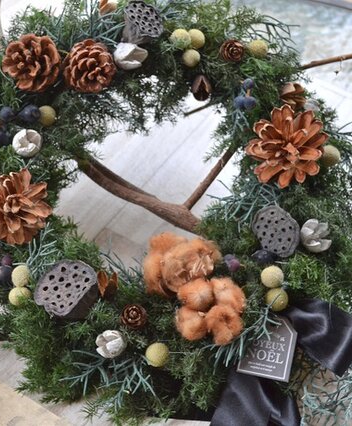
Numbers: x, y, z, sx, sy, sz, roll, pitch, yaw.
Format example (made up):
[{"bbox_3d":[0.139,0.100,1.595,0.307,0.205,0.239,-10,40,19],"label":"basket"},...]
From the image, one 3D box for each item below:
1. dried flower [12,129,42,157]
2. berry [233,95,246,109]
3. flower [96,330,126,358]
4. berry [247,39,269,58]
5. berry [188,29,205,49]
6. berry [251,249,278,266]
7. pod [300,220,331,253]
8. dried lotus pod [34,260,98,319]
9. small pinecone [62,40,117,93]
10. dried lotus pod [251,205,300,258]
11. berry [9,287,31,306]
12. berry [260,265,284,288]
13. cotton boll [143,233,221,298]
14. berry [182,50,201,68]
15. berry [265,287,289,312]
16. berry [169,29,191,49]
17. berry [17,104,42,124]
[{"bbox_3d":[-0.115,-0.055,0.746,0.022,0.022,0.022,1,52,-1],"label":"dried flower"},{"bbox_3d":[0.050,-0.088,0.755,0.011,0.011,0.011,3,47,-3],"label":"berry"},{"bbox_3d":[-0.044,0.089,0.648,0.019,0.019,0.019,-15,51,15],"label":"flower"},{"bbox_3d":[0.061,-0.121,0.707,0.015,0.015,0.015,2,49,-2],"label":"berry"},{"bbox_3d":[0.019,-0.170,0.937,0.019,0.019,0.019,0,48,-11],"label":"berry"},{"bbox_3d":[0.059,0.029,0.638,0.015,0.013,0.015,2,49,-2],"label":"berry"},{"bbox_3d":[0.093,0.015,0.636,0.022,0.021,0.022,0,78,-31],"label":"pod"},{"bbox_3d":[-0.070,0.049,0.617,0.041,0.028,0.037,-45,55,0],"label":"dried lotus pod"},{"bbox_3d":[-0.063,-0.108,0.702,0.038,0.038,0.036,0,19,-22],"label":"small pinecone"},{"bbox_3d":[0.080,0.015,0.777,0.042,0.029,0.042,0,83,4],"label":"dried lotus pod"},{"bbox_3d":[-0.109,0.058,0.670,0.015,0.015,0.015,3,47,-3],"label":"berry"},{"bbox_3d":[0.063,0.041,0.622,0.015,0.015,0.015,2,49,-2],"label":"berry"},{"bbox_3d":[0.004,0.037,0.671,0.055,0.042,0.048,1,52,-1],"label":"cotton boll"},{"bbox_3d":[0.013,-0.126,0.780,0.015,0.015,0.015,3,47,-3],"label":"berry"},{"bbox_3d":[0.070,0.060,0.662,0.016,0.016,0.016,1,52,-1],"label":"berry"},{"bbox_3d":[0.003,-0.143,0.785,0.018,0.017,0.018,3,47,-3],"label":"berry"},{"bbox_3d":[-0.114,-0.076,0.745,0.016,0.015,0.016,3,47,-3],"label":"berry"}]

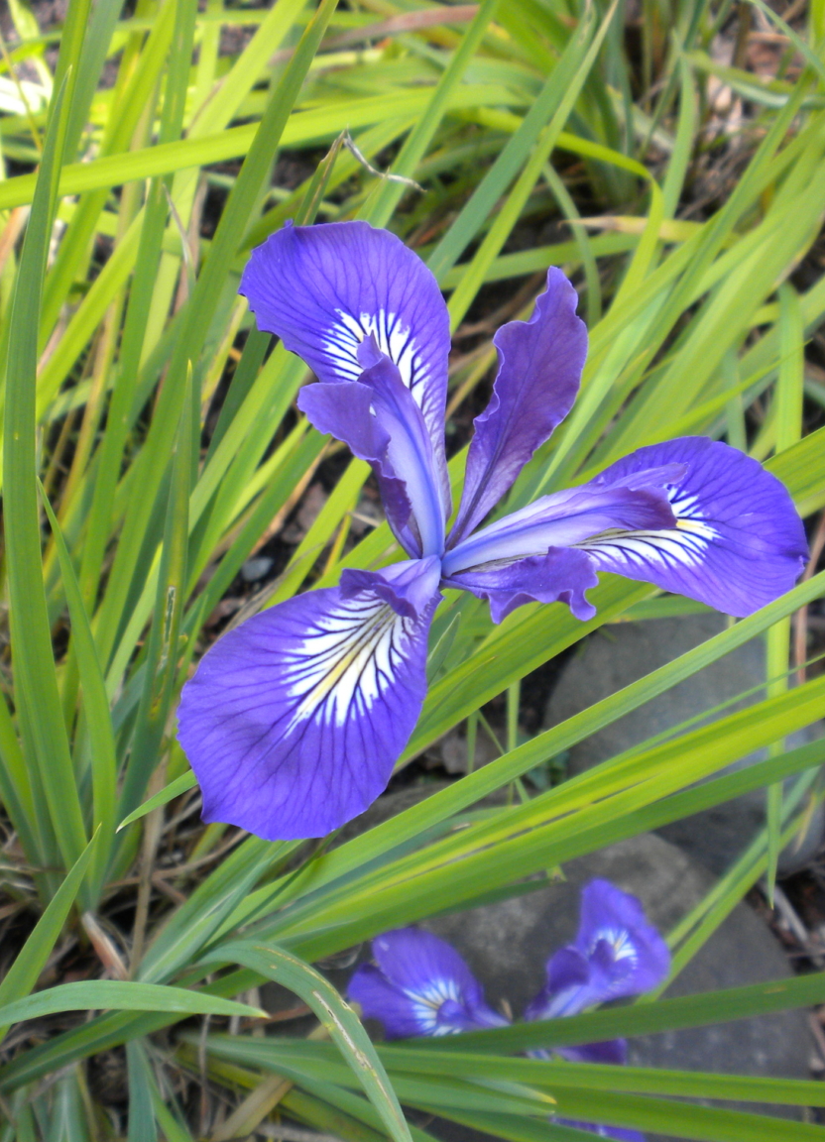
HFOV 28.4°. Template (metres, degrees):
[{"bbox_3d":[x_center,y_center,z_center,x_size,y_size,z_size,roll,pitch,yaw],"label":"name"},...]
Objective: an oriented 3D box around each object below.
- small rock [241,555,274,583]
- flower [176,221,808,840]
[{"bbox_3d":[-0.069,-0.001,0.724,0.015,0.009,0.014,4,56,0],"label":"small rock"},{"bbox_3d":[0.012,-0.007,0.250,0.097,0.045,0.105,4,56,0],"label":"flower"}]

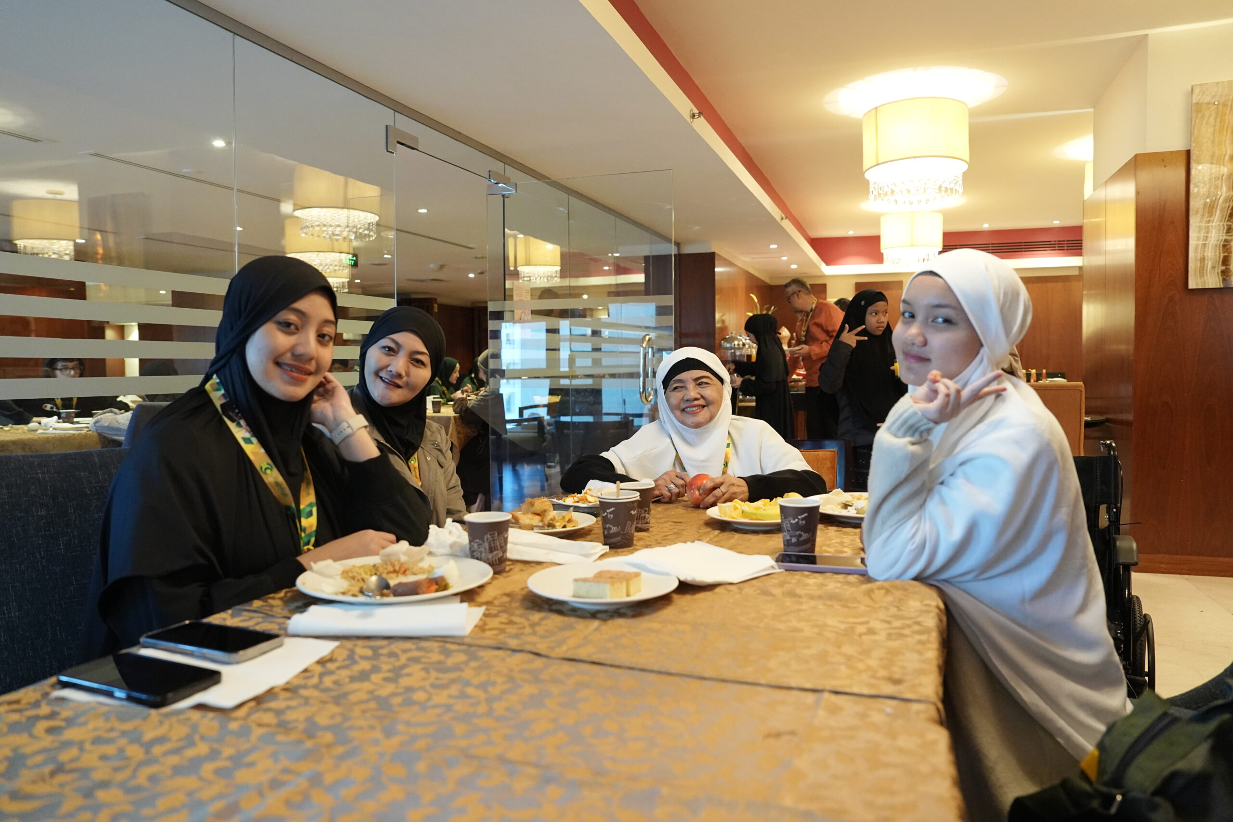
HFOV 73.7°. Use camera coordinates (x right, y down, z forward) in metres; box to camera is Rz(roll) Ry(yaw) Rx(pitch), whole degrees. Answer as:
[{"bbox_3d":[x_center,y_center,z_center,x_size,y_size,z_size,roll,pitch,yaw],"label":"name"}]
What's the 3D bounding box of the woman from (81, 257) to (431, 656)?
[{"bbox_3d":[-0.526,0.387,1.280,0.660,1.250,0.600,2,4,37],"label":"woman"}]

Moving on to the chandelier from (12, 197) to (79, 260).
[{"bbox_3d":[-5.106,-1.657,7.504,0.640,0.520,0.640,-1,3,0],"label":"chandelier"}]

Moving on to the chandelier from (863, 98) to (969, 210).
[{"bbox_3d":[1.793,-1.520,4.941,0.620,0.541,0.620,0,3,19],"label":"chandelier"}]

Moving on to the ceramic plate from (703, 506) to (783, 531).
[{"bbox_3d":[0.297,0.223,1.719,0.220,0.025,0.220,-1,3,0],"label":"ceramic plate"}]

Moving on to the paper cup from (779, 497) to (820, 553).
[{"bbox_3d":[0.324,0.204,1.450,0.079,0.091,0.079,0,3,19],"label":"paper cup"}]

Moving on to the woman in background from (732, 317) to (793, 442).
[{"bbox_3d":[0.989,0.044,5.500,0.470,1.390,0.420,0,3,12],"label":"woman in background"}]

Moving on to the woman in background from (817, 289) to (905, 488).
[{"bbox_3d":[1.307,0.076,4.400,0.480,1.450,0.360,-2,3,-12],"label":"woman in background"}]

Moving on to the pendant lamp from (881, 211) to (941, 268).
[{"bbox_3d":[3.056,-1.750,8.500,0.620,0.501,0.620,0,3,19],"label":"pendant lamp"}]

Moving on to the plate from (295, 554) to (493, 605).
[{"bbox_3d":[-0.320,0.253,1.204,0.280,0.028,0.280,-1,3,0],"label":"plate"}]

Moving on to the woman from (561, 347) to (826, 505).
[{"bbox_3d":[0.190,0.391,2.170,0.630,1.120,0.680,0,3,12],"label":"woman"}]

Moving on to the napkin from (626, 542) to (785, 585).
[{"bbox_3d":[0.137,0.244,1.363,0.210,0.025,0.220,-3,4,-37],"label":"napkin"}]

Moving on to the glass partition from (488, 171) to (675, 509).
[{"bbox_3d":[-0.192,-0.174,4.200,1.016,2.033,0.020,0,3,19],"label":"glass partition"}]

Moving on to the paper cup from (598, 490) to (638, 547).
[{"bbox_3d":[0.005,0.204,1.520,0.079,0.093,0.079,-1,3,0],"label":"paper cup"}]

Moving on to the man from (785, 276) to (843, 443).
[{"bbox_3d":[1.417,-0.108,5.800,0.460,1.650,0.500,-3,4,-30],"label":"man"}]

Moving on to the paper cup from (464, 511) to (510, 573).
[{"bbox_3d":[-0.208,0.213,1.335,0.072,0.086,0.072,-1,3,0],"label":"paper cup"}]

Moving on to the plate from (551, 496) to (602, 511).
[{"bbox_3d":[-0.049,0.210,1.859,0.205,0.026,0.205,-1,3,0],"label":"plate"}]

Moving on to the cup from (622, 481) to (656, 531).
[{"bbox_3d":[0.041,0.192,1.629,0.072,0.086,0.072,-1,3,0],"label":"cup"}]

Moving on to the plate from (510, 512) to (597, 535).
[{"bbox_3d":[-0.156,0.232,1.646,0.220,0.025,0.220,-1,3,0],"label":"plate"}]

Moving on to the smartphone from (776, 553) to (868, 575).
[{"bbox_3d":[0.340,0.251,1.334,0.160,0.009,0.077,0,3,18],"label":"smartphone"}]

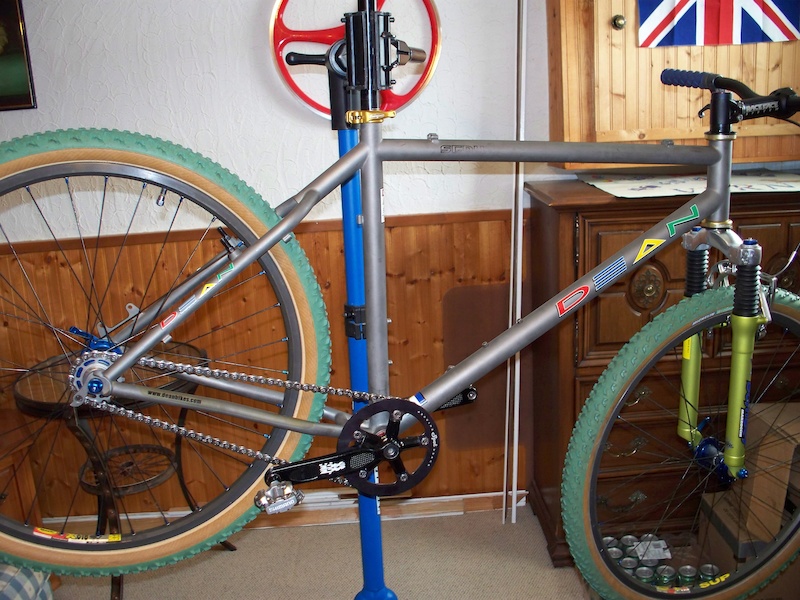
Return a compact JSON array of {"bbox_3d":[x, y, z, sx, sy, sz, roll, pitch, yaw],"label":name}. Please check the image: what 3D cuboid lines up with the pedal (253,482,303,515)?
[{"bbox_3d":[-0.162,0.265,1.118,0.072,0.035,0.078,-17,18,-11],"label":"pedal"}]

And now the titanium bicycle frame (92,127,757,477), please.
[{"bbox_3d":[0.070,0.032,1.262,1.030,0.590,0.150,-4,15,-15],"label":"titanium bicycle frame"}]

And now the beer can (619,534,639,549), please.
[{"bbox_3d":[0.740,0.833,2.692,0.066,0.125,0.066,-3,15,1],"label":"beer can"}]

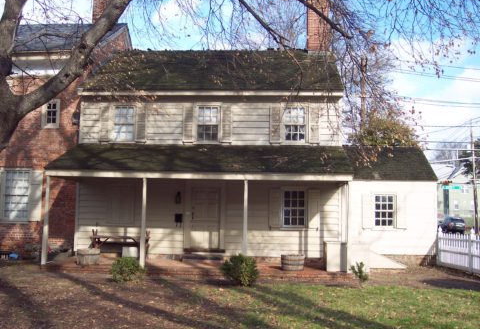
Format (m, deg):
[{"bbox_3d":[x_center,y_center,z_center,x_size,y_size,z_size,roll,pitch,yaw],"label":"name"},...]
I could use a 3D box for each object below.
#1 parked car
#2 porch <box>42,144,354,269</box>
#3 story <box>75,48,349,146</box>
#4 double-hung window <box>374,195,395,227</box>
[{"bbox_3d":[18.300,5.500,47.500,1.830,1.600,4.600,3,-5,-20],"label":"parked car"},{"bbox_3d":[-1.152,1.173,15.837,8.680,3.828,2.512,1,-4,5],"label":"porch"},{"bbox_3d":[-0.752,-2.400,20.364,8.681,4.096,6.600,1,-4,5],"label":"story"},{"bbox_3d":[5.006,1.625,18.200,0.740,1.150,0.120,1,-4,5],"label":"double-hung window"}]

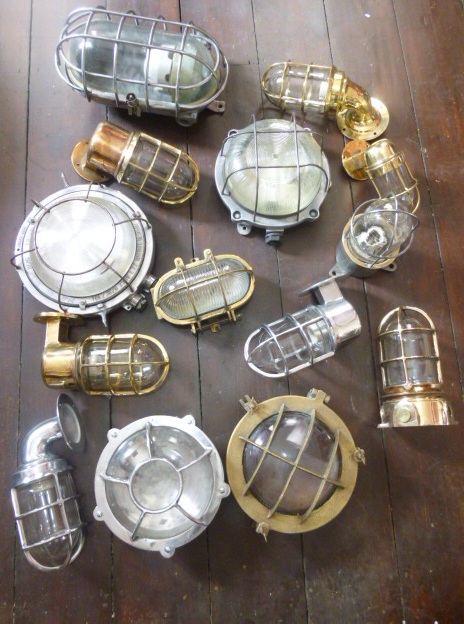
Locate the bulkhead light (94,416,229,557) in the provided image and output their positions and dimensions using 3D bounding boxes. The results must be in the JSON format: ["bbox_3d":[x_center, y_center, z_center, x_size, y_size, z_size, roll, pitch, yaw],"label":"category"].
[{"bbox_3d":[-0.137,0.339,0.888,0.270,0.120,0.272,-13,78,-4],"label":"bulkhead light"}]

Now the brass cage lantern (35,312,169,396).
[{"bbox_3d":[-0.266,0.092,0.930,0.275,0.128,0.172,0,78,-2],"label":"brass cage lantern"}]

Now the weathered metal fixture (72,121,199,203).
[{"bbox_3d":[-0.233,-0.341,1.020,0.325,0.150,0.122,27,78,5],"label":"weathered metal fixture"}]

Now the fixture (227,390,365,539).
[{"bbox_3d":[0.119,0.299,0.898,0.275,0.125,0.285,20,78,3],"label":"fixture"}]

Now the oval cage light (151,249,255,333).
[{"bbox_3d":[-0.060,-0.044,0.978,0.232,0.105,0.160,-14,79,-5],"label":"oval cage light"}]

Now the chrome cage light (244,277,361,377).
[{"bbox_3d":[0.155,0.039,0.957,0.268,0.116,0.146,-22,79,-6],"label":"chrome cage light"}]

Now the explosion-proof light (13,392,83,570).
[{"bbox_3d":[-0.364,0.335,0.881,0.140,0.125,0.325,-12,78,-4],"label":"explosion-proof light"}]

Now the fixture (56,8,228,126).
[{"bbox_3d":[-0.213,-0.576,1.054,0.410,0.172,0.235,7,78,0],"label":"fixture"}]

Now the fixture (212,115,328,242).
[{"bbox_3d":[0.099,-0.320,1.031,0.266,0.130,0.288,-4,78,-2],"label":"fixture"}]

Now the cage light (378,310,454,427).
[{"bbox_3d":[0.374,0.112,0.927,0.154,0.154,0.254,1,77,-1],"label":"cage light"}]

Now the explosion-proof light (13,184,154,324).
[{"bbox_3d":[-0.314,-0.136,0.964,0.305,0.155,0.305,6,78,-1],"label":"explosion-proof light"}]

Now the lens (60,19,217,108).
[{"bbox_3d":[-0.211,-0.585,1.032,0.345,0.080,0.165,7,78,0],"label":"lens"}]

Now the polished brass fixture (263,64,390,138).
[{"bbox_3d":[0.236,-0.524,1.075,0.325,0.140,0.130,12,78,2],"label":"polished brass fixture"}]

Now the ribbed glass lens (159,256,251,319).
[{"bbox_3d":[-0.060,-0.052,0.955,0.200,0.052,0.110,-14,79,-5],"label":"ribbed glass lens"}]

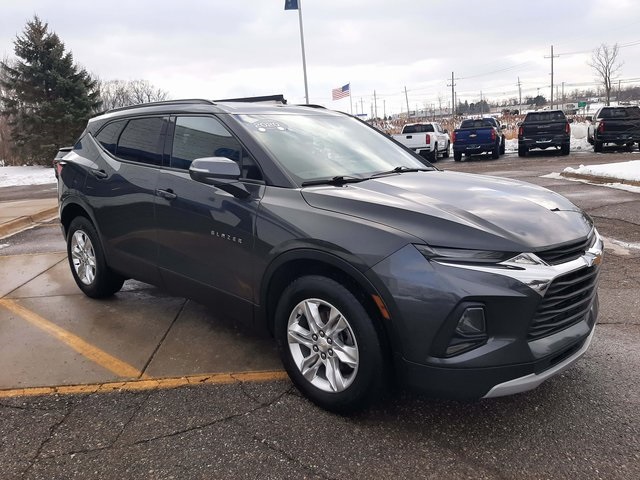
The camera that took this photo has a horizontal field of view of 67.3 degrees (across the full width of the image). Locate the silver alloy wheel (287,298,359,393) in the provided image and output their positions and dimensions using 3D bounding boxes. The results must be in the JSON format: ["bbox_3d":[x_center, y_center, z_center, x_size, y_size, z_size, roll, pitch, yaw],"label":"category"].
[{"bbox_3d":[0.054,0.528,2.502,0.490,0.490,0.180,10,16,41],"label":"silver alloy wheel"}]

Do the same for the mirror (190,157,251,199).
[{"bbox_3d":[-0.552,-0.351,2.690,0.200,0.220,0.260,10,16,41],"label":"mirror"}]

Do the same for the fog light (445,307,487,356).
[{"bbox_3d":[0.646,0.401,2.118,0.190,0.220,0.130,-7,14,-27],"label":"fog light"}]

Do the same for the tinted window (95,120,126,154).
[{"bbox_3d":[-1.840,-0.890,4.171,0.520,0.290,0.070,10,-4,41],"label":"tinted window"}]

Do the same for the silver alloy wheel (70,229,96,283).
[{"bbox_3d":[-2.077,0.152,4.375,0.490,0.490,0.180,10,16,41],"label":"silver alloy wheel"}]

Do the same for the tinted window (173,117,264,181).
[{"bbox_3d":[-0.671,-0.598,3.046,1.080,0.420,0.080,10,-4,41],"label":"tinted window"}]

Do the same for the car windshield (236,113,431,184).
[{"bbox_3d":[0.131,-0.684,3.322,1.450,0.130,0.820,-14,49,-47],"label":"car windshield"}]

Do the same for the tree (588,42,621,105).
[{"bbox_3d":[34.448,-19.848,58.000,4.100,8.000,4.000,0,12,17],"label":"tree"}]

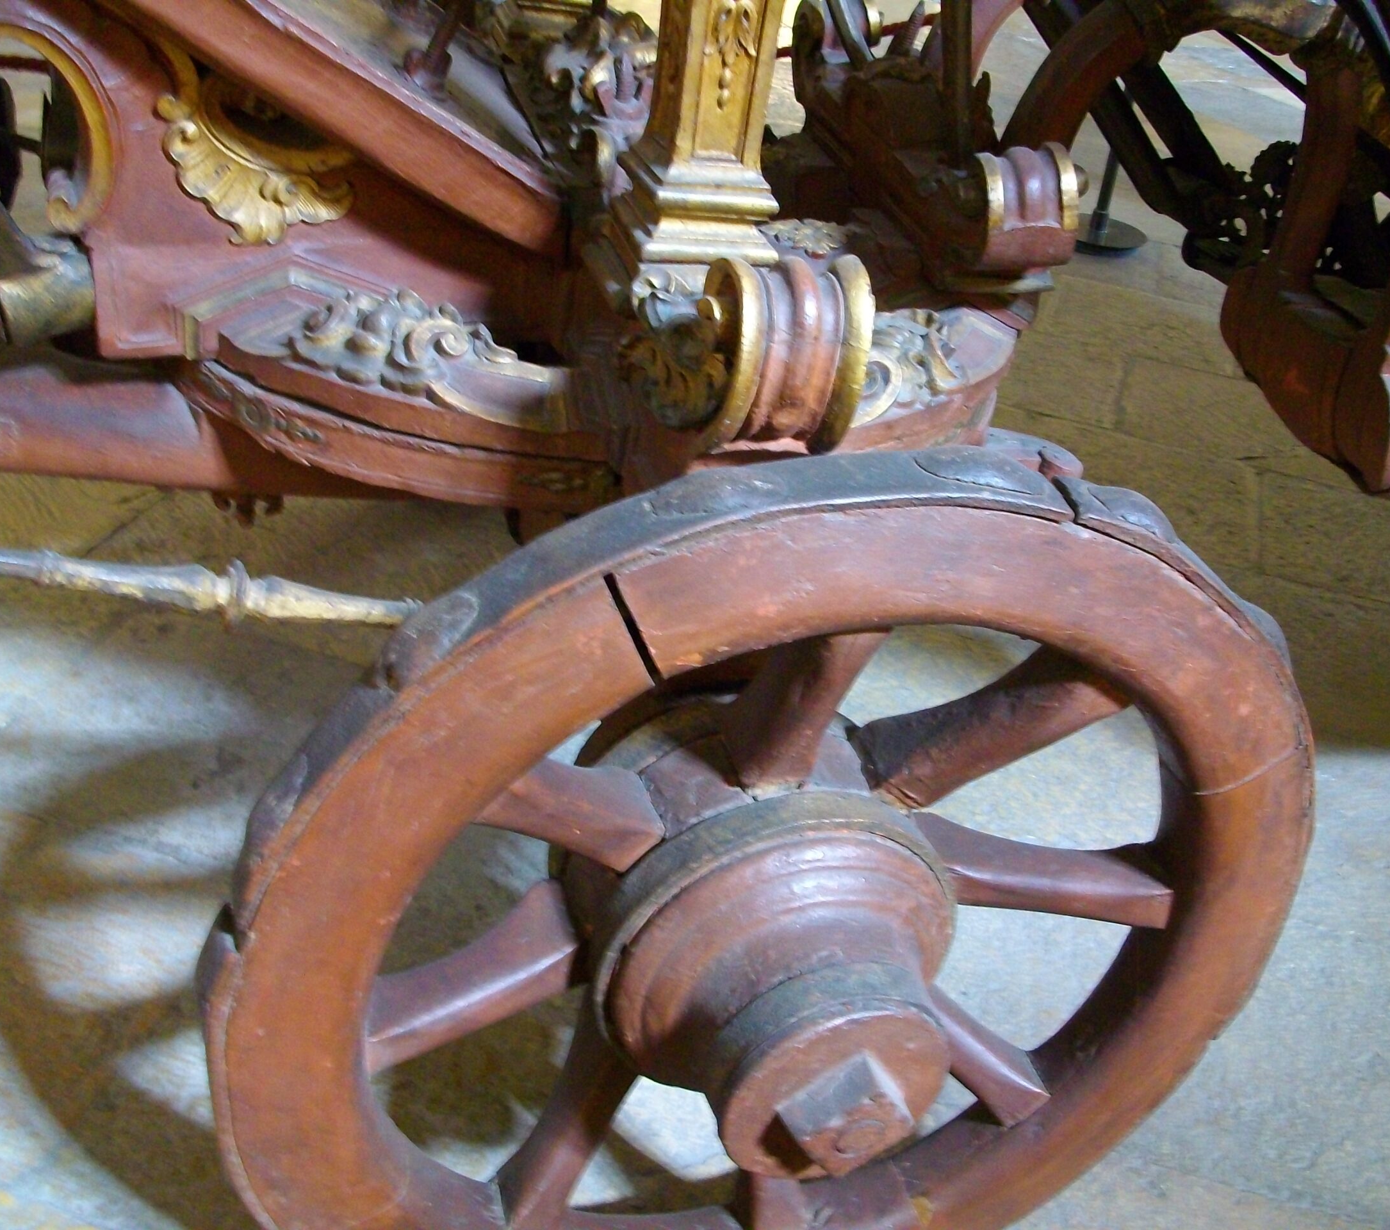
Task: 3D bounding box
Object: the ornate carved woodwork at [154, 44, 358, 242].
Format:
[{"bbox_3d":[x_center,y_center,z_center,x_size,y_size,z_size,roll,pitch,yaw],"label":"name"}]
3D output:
[{"bbox_3d":[-0.442,-0.471,1.531,0.201,0.206,0.049,-7,35,-15],"label":"ornate carved woodwork"}]

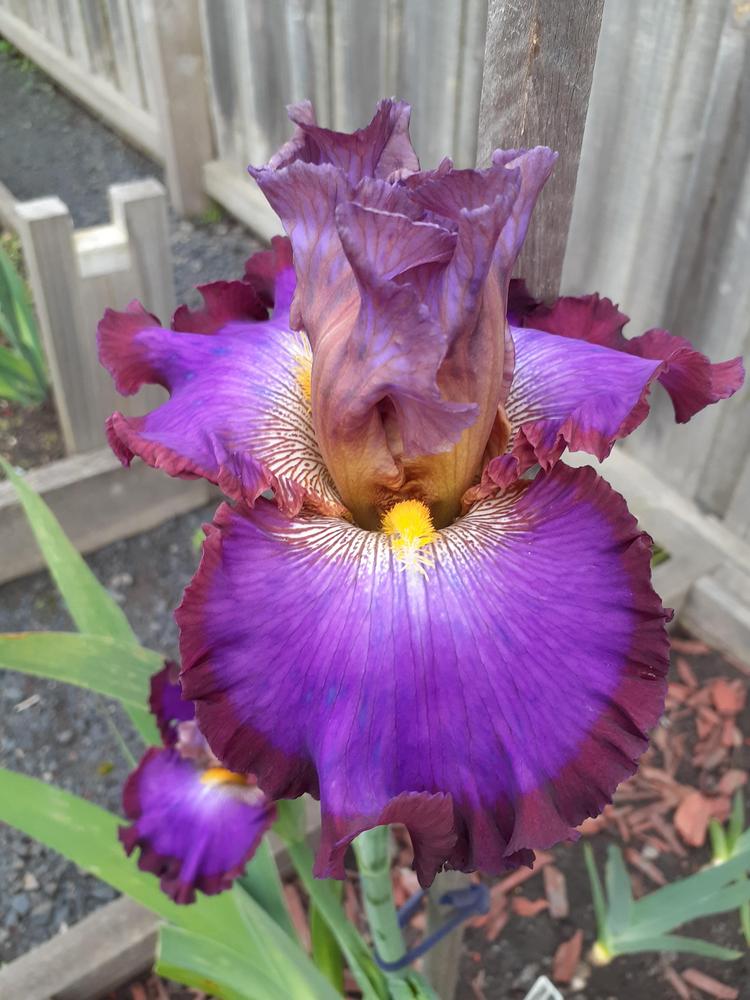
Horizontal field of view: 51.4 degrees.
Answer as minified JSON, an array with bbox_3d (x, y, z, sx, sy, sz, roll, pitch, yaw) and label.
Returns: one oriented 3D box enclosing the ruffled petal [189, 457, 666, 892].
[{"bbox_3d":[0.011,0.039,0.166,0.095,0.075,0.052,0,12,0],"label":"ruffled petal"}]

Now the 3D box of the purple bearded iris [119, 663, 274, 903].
[{"bbox_3d":[-0.096,0.175,0.500,0.135,0.120,0.130,9,38,12],"label":"purple bearded iris"}]

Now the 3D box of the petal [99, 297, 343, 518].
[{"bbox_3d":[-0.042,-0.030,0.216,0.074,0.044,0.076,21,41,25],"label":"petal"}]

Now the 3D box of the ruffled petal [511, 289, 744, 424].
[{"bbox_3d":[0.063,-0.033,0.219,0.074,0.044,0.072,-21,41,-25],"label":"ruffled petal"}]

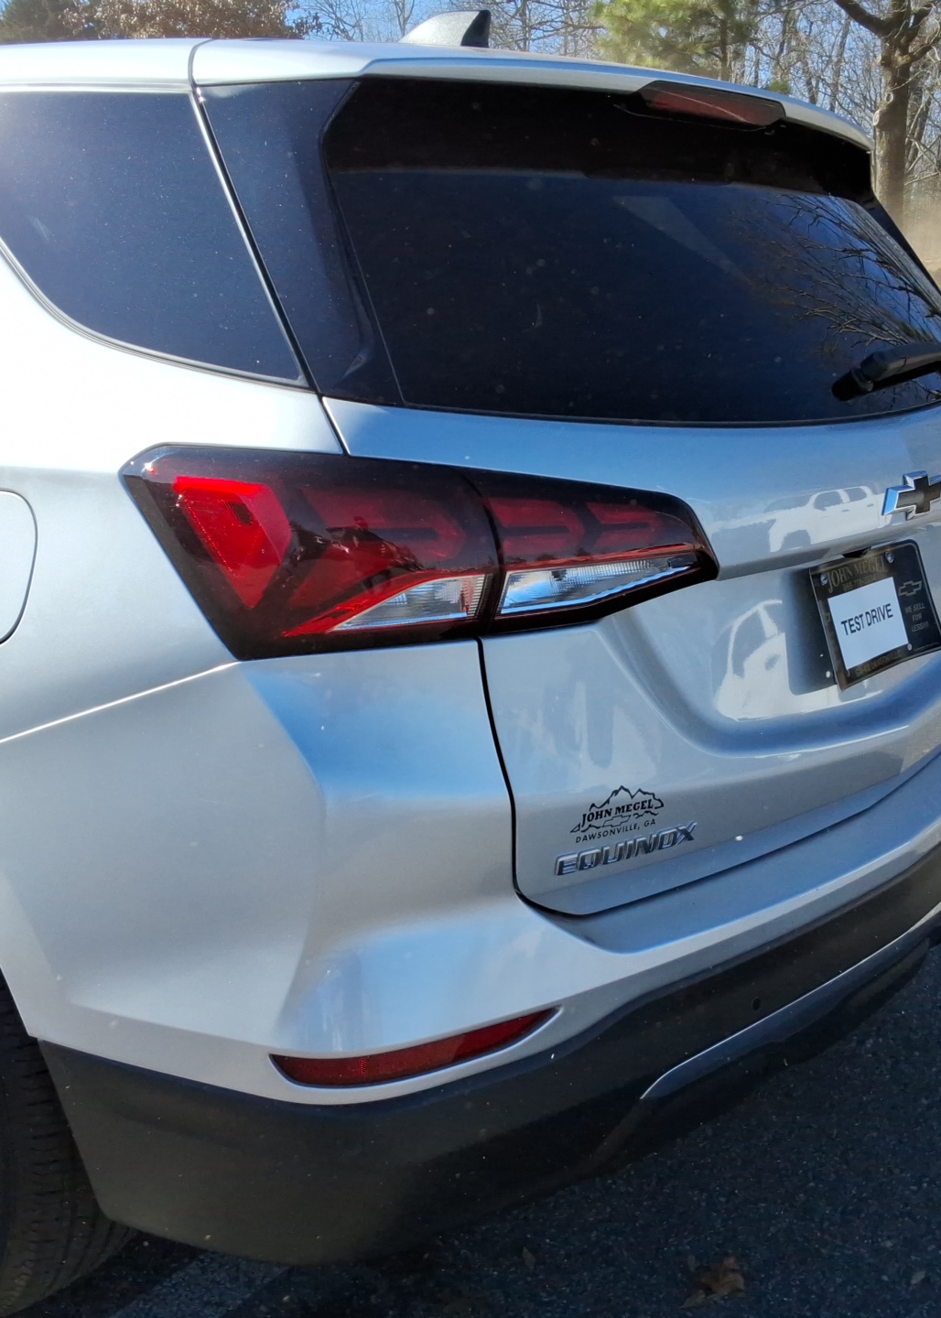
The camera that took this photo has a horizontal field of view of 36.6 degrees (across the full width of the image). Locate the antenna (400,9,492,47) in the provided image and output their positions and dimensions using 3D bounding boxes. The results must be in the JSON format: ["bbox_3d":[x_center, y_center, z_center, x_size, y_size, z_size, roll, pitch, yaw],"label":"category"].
[{"bbox_3d":[-0.054,-0.899,2.069,0.180,0.065,0.065,12,19,39],"label":"antenna"}]

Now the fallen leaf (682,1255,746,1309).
[{"bbox_3d":[0.333,0.842,1.931,0.082,0.022,0.087,3,15,9],"label":"fallen leaf"}]

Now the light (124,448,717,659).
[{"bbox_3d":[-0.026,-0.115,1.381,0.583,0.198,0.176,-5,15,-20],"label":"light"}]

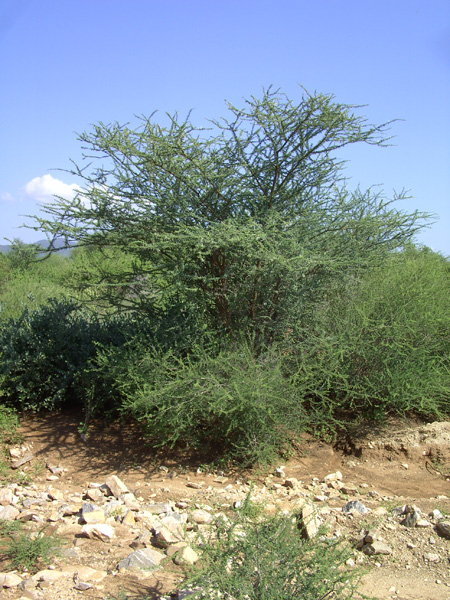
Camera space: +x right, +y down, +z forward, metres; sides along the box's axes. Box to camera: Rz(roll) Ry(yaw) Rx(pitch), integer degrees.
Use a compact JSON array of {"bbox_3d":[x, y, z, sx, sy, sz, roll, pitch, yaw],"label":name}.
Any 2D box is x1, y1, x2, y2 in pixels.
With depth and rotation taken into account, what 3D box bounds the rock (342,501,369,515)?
[{"bbox_3d":[0.965,1.536,4.744,0.180,0.059,0.117,0,2,12],"label":"rock"}]

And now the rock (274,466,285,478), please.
[{"bbox_3d":[0.475,1.491,5.543,0.089,0.090,0.080,0,2,5],"label":"rock"}]

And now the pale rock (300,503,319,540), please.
[{"bbox_3d":[0.523,1.354,3.967,0.110,0.212,0.121,0,4,0],"label":"pale rock"}]

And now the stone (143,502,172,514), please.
[{"bbox_3d":[-0.499,1.542,4.743,0.219,0.047,0.121,0,2,-6],"label":"stone"}]

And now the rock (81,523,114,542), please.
[{"bbox_3d":[-0.785,1.411,3.949,0.206,0.103,0.134,0,4,0],"label":"rock"}]

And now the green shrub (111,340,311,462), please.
[{"bbox_3d":[-0.129,0.787,6.113,1.720,1.080,1.400,0,4,0],"label":"green shrub"}]

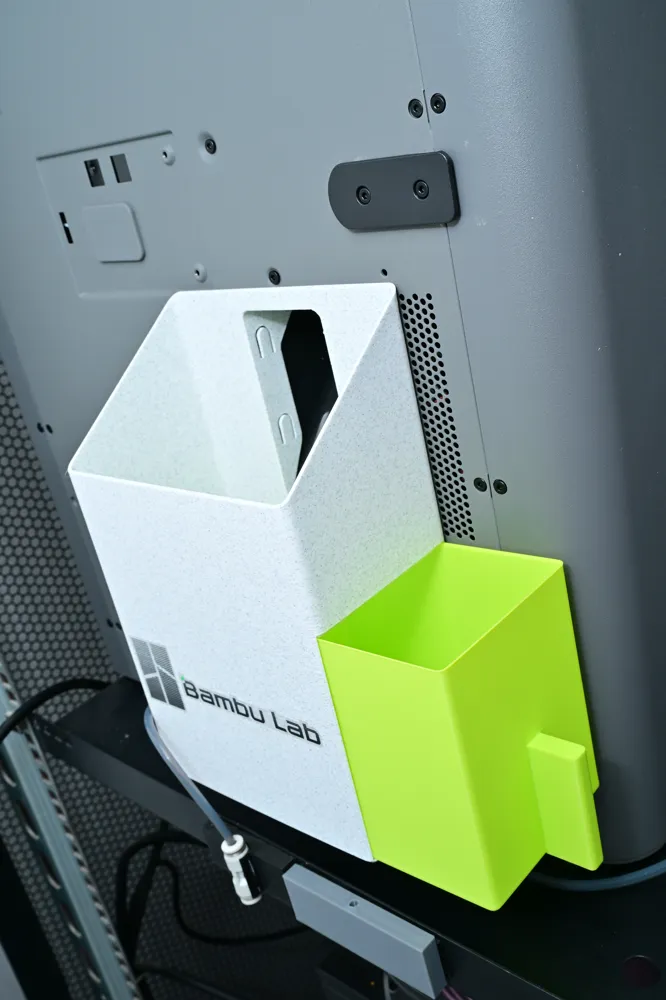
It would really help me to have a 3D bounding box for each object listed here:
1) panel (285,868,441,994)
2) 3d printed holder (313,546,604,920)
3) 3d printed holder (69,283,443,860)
[{"bbox_3d":[0.013,0.193,0.438,0.083,0.028,0.009,9,31,42],"label":"panel"},{"bbox_3d":[0.057,0.082,0.358,0.075,0.101,0.076,9,31,42],"label":"3d printed holder"},{"bbox_3d":[-0.028,0.025,0.407,0.129,0.209,0.076,9,31,42],"label":"3d printed holder"}]

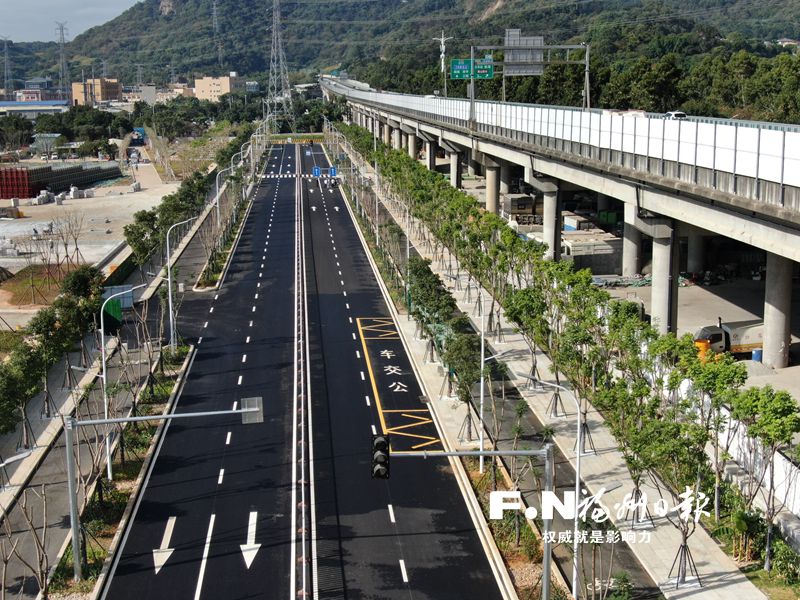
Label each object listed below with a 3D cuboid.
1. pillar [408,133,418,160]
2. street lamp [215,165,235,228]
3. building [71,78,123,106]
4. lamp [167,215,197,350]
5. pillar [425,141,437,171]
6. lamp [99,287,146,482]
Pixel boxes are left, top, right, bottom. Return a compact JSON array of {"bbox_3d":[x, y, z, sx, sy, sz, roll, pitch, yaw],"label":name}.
[{"bbox_3d":[2.747,-32.884,246.910,1.800,8.400,1.800,-2,11,-5],"label":"pillar"},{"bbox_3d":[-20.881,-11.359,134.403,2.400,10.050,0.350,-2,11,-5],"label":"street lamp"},{"bbox_3d":[-193.125,-129.420,709.384,20.000,22.000,34.000,0,11,5],"label":"building"},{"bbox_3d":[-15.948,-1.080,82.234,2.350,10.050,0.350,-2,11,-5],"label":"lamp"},{"bbox_3d":[5.938,-26.115,212.302,1.800,8.500,1.800,-2,11,-5],"label":"pillar"},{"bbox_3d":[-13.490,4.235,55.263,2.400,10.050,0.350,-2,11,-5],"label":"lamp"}]

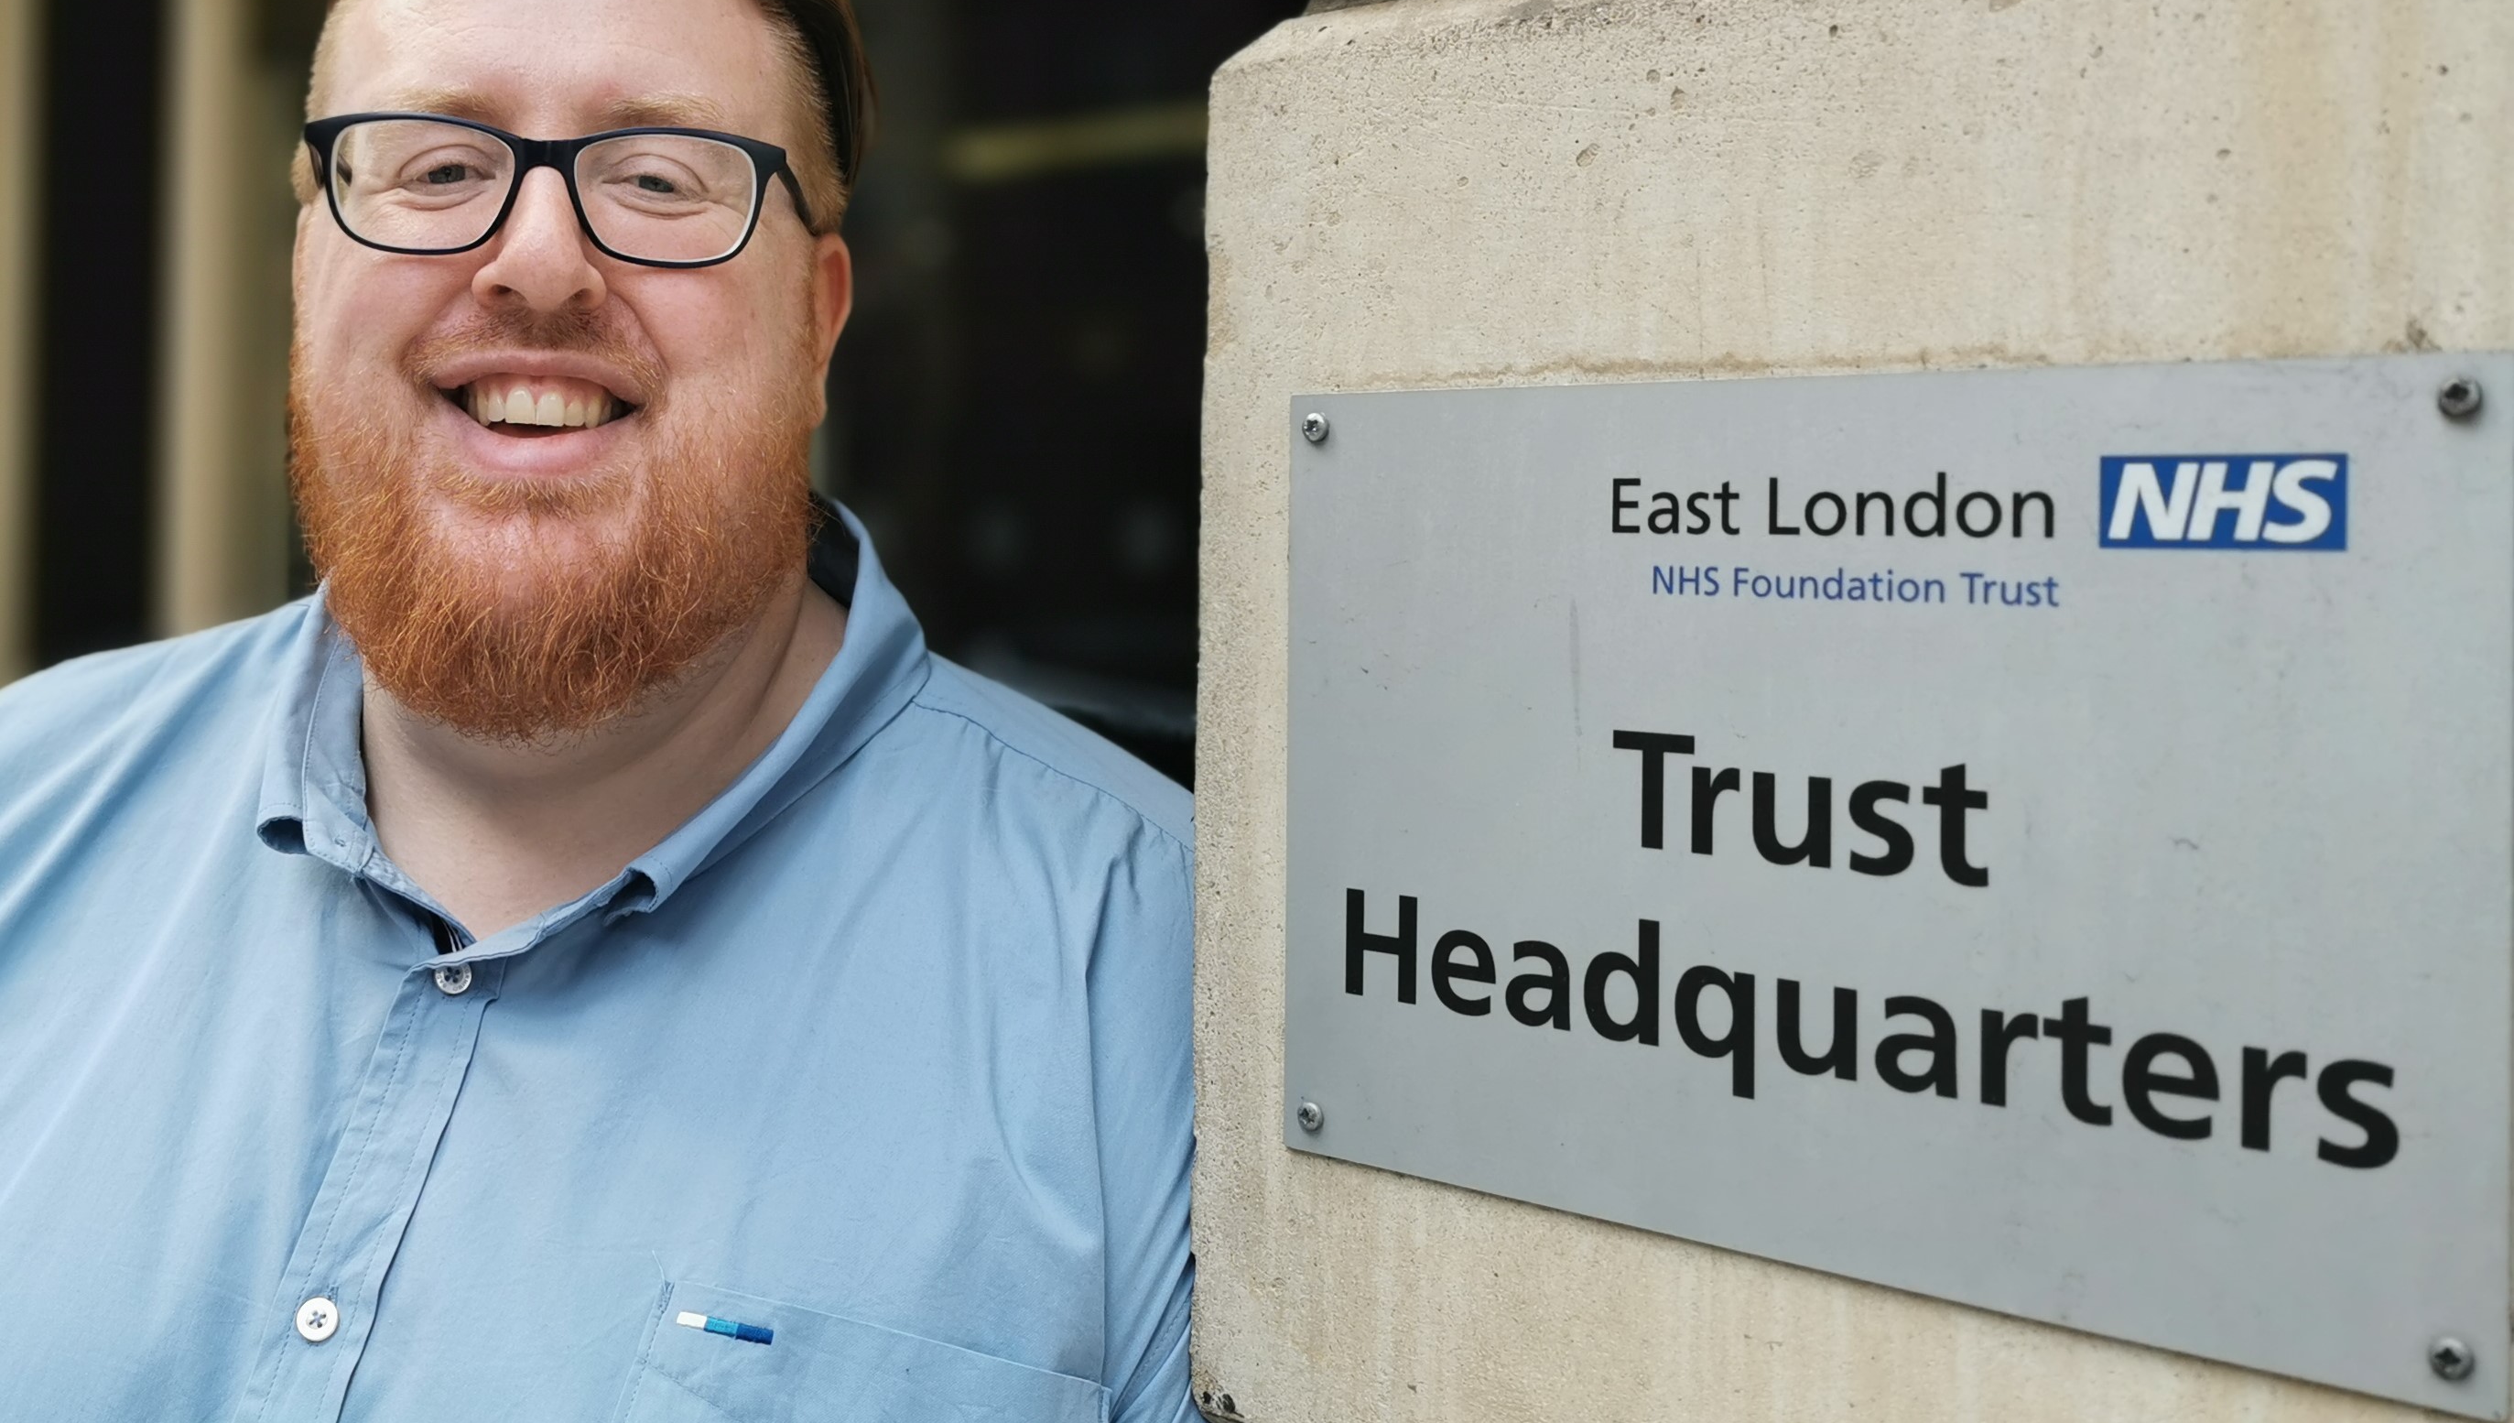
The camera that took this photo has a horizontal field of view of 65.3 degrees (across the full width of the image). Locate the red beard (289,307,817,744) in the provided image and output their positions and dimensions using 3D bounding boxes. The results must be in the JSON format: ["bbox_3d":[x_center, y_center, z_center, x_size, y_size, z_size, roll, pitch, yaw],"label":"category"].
[{"bbox_3d":[-0.238,-0.060,0.668,0.170,0.140,0.110,0,-2,-12],"label":"red beard"}]

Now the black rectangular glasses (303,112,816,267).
[{"bbox_3d":[-0.235,-0.158,0.680,0.148,0.048,0.145,0,-3,-12],"label":"black rectangular glasses"}]

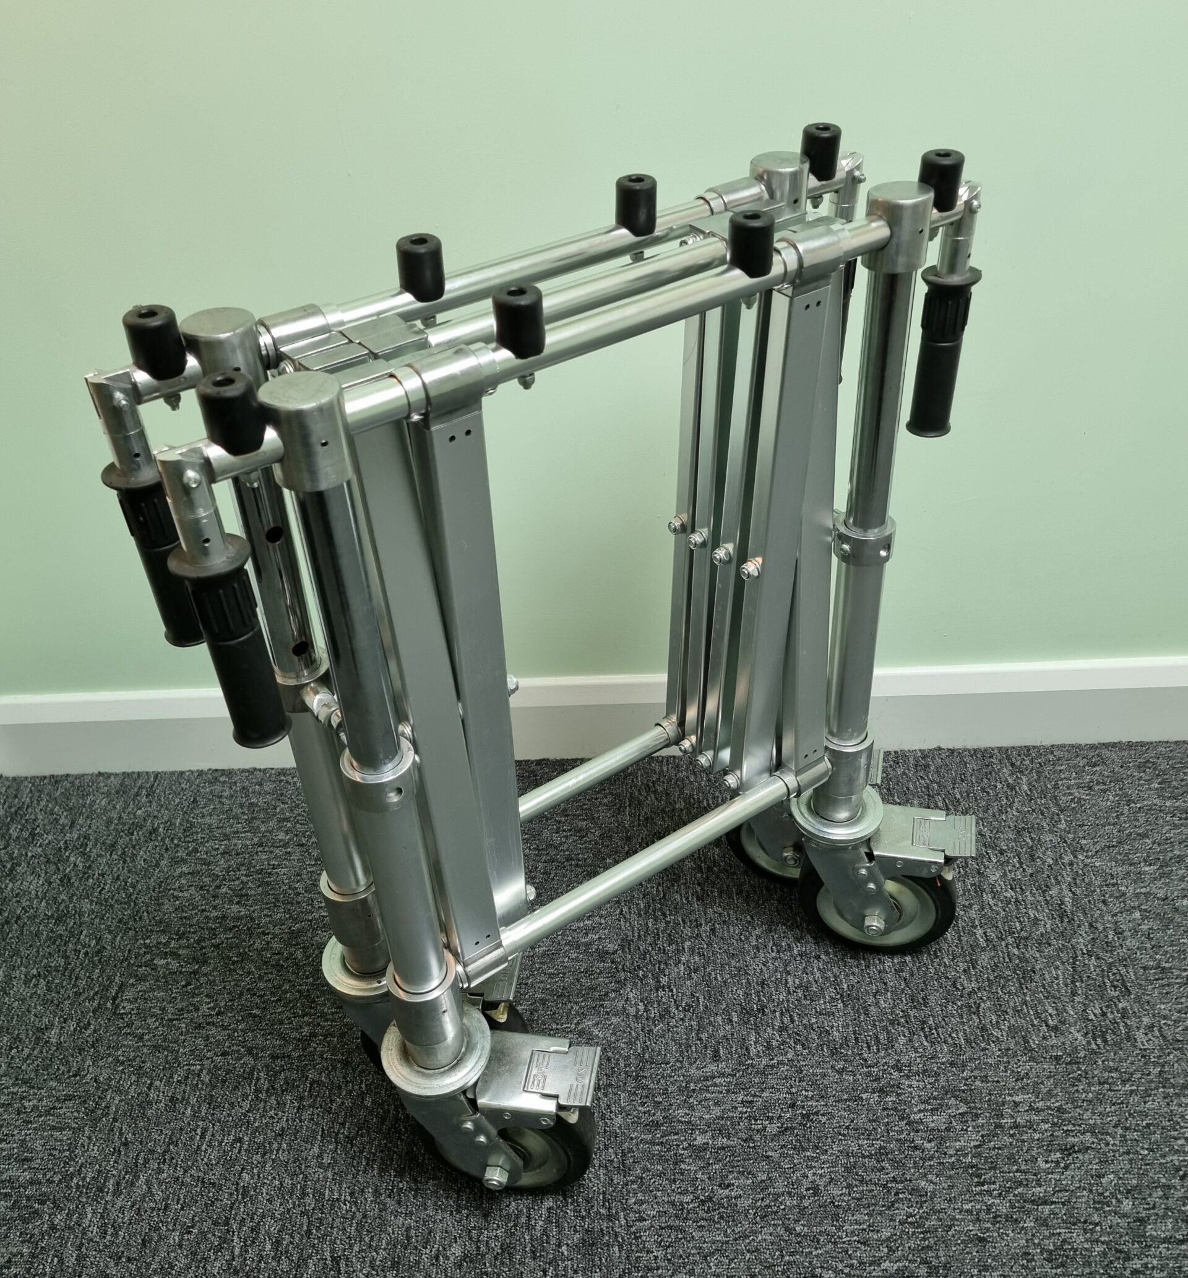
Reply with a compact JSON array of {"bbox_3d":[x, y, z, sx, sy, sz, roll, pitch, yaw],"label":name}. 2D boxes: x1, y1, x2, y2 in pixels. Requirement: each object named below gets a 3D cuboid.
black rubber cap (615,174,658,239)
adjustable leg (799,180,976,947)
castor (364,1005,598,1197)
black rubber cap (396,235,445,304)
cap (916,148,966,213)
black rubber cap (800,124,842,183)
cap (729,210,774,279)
[{"bbox_3d":[0.029,-0.286,0.788,0.027,0.034,0.027,-2,37,1],"label":"black rubber cap"},{"bbox_3d":[0.256,0.011,0.981,0.172,0.739,0.087,6,38,12],"label":"adjustable leg"},{"bbox_3d":[-0.076,0.391,0.966,0.171,0.182,0.087,4,38,9],"label":"castor"},{"bbox_3d":[-0.103,-0.224,0.718,0.027,0.034,0.027,-2,37,1],"label":"black rubber cap"},{"bbox_3d":[0.228,-0.301,0.783,0.027,0.034,0.027,-2,37,1],"label":"cap"},{"bbox_3d":[0.164,-0.352,0.860,0.027,0.034,0.027,-2,37,1],"label":"black rubber cap"},{"bbox_3d":[0.094,-0.236,0.712,0.027,0.034,0.027,-2,37,1],"label":"cap"}]

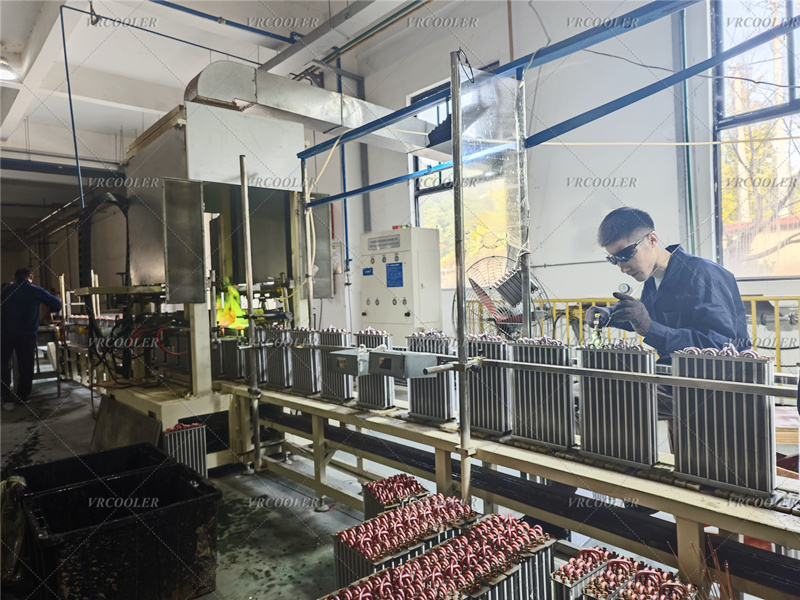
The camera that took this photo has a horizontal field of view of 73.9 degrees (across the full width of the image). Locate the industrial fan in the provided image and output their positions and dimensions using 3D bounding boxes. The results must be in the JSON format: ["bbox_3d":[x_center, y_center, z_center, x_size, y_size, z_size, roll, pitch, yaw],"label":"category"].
[{"bbox_3d":[0.660,0.421,3.087,0.500,1.349,0.760,-3,1,-41],"label":"industrial fan"}]

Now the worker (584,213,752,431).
[{"bbox_3d":[1.025,0.373,2.075,0.720,1.450,0.530,-3,1,-27],"label":"worker"}]

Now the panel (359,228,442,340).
[{"bbox_3d":[0.023,0.130,6.426,0.435,1.872,0.912,-3,1,-42],"label":"panel"}]

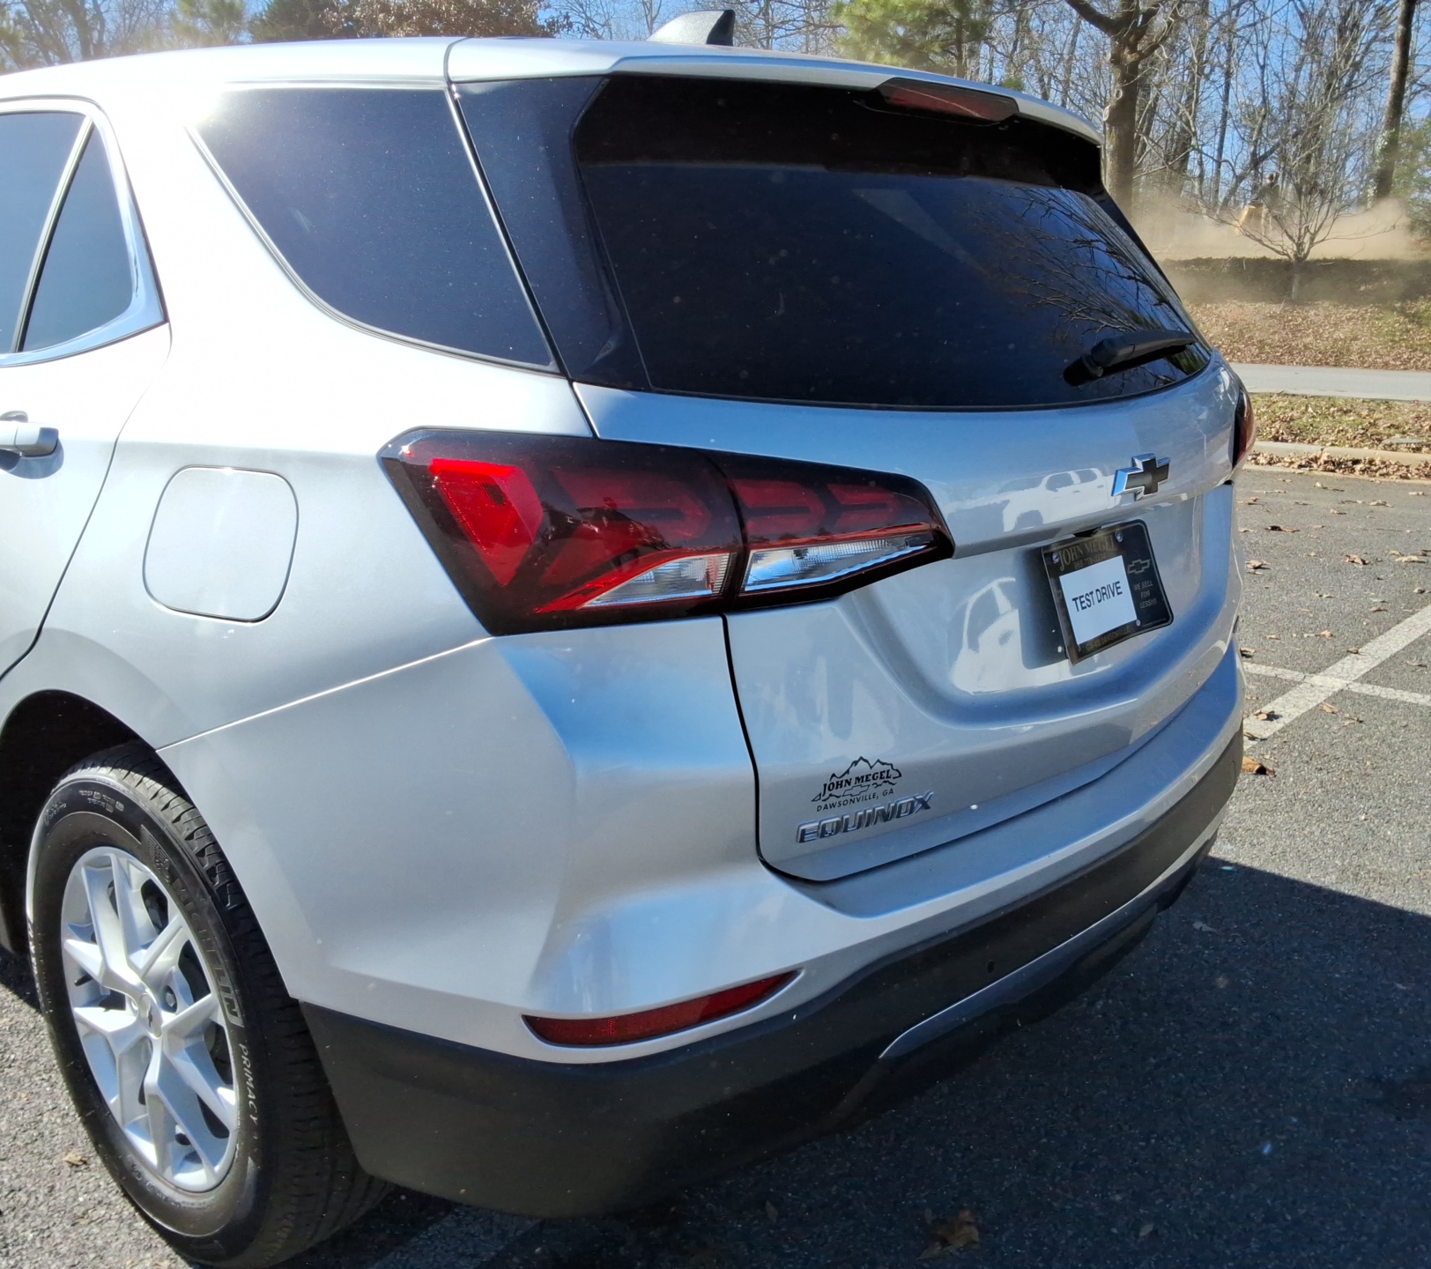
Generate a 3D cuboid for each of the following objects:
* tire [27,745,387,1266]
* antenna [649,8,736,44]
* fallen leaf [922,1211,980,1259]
[{"bbox_3d":[-0.699,0.487,1.896,0.720,0.720,0.230,12,19,39],"label":"tire"},{"bbox_3d":[-0.054,-0.899,2.069,0.180,0.065,0.065,12,19,39],"label":"antenna"},{"bbox_3d":[0.333,0.842,1.931,0.082,0.022,0.087,3,15,9],"label":"fallen leaf"}]

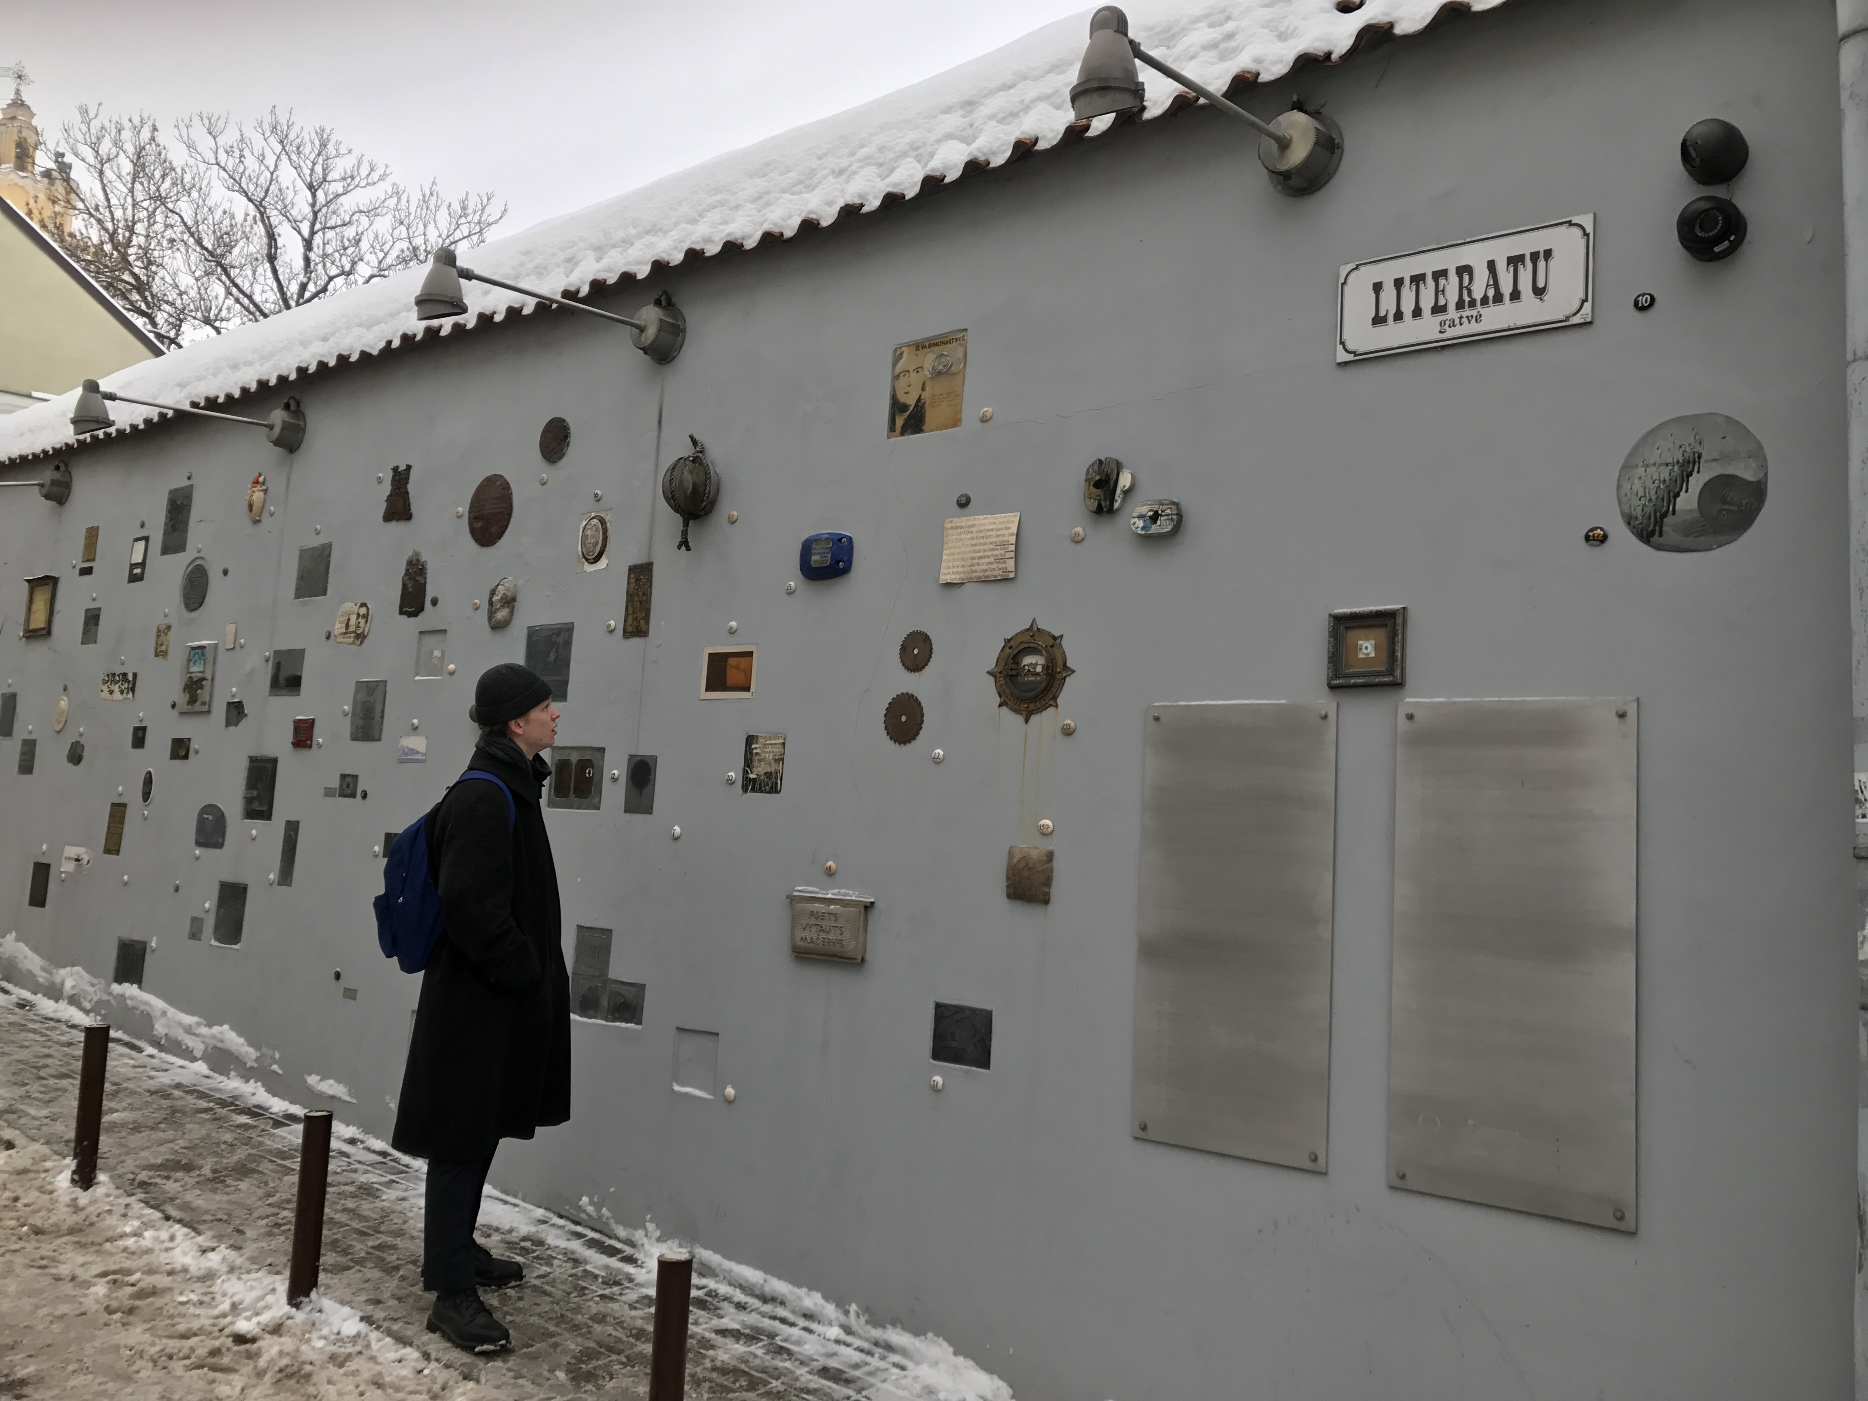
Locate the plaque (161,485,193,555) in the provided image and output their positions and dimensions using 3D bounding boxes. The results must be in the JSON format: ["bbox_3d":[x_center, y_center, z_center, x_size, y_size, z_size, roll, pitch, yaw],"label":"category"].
[{"bbox_3d":[-3.809,-0.903,7.597,0.257,0.339,0.015,-1,-6,38],"label":"plaque"}]

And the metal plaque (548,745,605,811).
[{"bbox_3d":[-1.288,0.279,5.404,0.298,0.221,0.020,-1,-7,38],"label":"metal plaque"}]

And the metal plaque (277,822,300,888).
[{"bbox_3d":[-2.813,0.667,6.572,0.116,0.283,0.020,-1,-7,38],"label":"metal plaque"}]

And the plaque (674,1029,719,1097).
[{"bbox_3d":[-0.758,1.155,4.812,0.196,0.200,0.020,-1,-7,38],"label":"plaque"}]

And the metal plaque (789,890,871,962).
[{"bbox_3d":[-0.313,0.678,4.502,0.300,0.175,0.045,-1,-7,38],"label":"metal plaque"}]

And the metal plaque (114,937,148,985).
[{"bbox_3d":[-3.789,1.250,7.145,0.293,0.229,0.020,-1,-6,38],"label":"metal plaque"}]

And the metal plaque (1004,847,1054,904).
[{"bbox_3d":[0.253,0.476,4.138,0.145,0.150,0.035,-1,-7,38],"label":"metal plaque"}]

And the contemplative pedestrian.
[{"bbox_3d":[-1.240,0.819,4.273,0.480,1.800,0.500,3,-5,-5],"label":"contemplative pedestrian"}]

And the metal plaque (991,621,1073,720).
[{"bbox_3d":[0.278,-0.077,4.089,0.263,0.281,0.060,-1,-6,38],"label":"metal plaque"}]

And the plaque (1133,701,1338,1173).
[{"bbox_3d":[0.736,0.555,3.720,0.515,1.102,0.012,-1,-7,38],"label":"plaque"}]

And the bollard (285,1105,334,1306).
[{"bbox_3d":[-1.769,1.436,4.291,0.080,0.515,0.080,-1,-7,38],"label":"bollard"}]

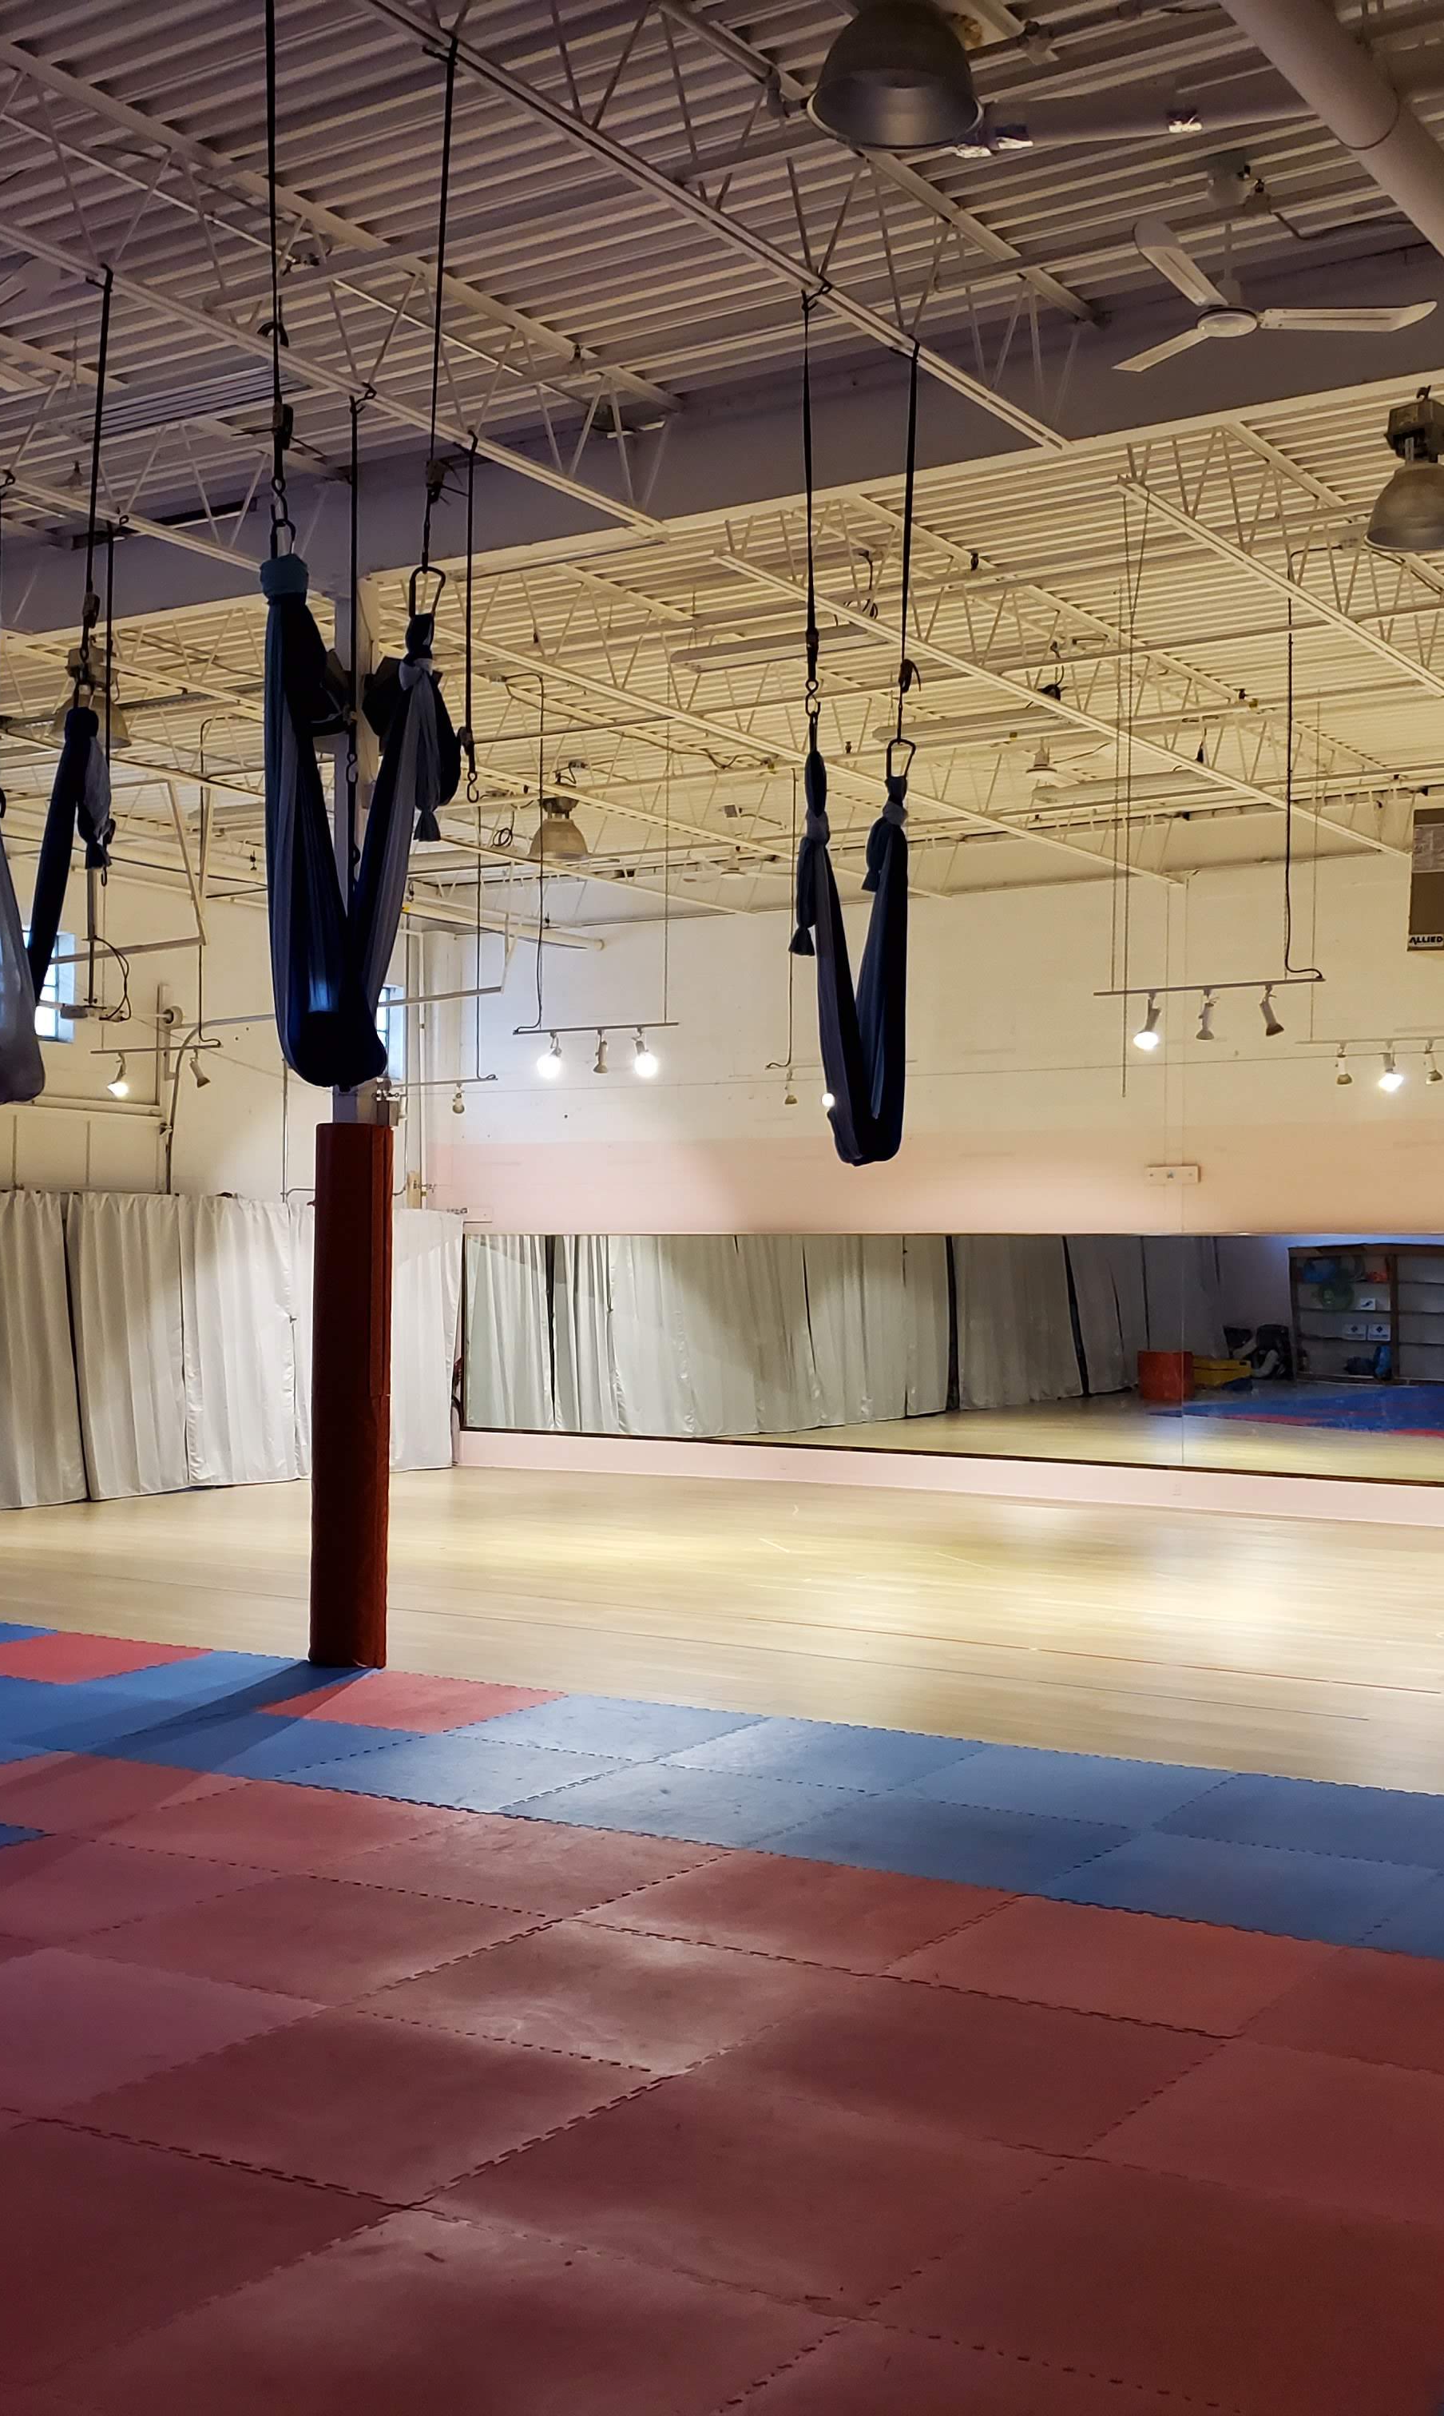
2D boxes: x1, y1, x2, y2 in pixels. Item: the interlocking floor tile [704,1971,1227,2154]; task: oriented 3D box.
[{"bbox_3d":[0.587,2.032,5.780,1.000,0.025,1.000,0,-2,30],"label":"interlocking floor tile"}]

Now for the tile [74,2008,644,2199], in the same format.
[{"bbox_3d":[-0.789,2.005,5.429,1.000,0.025,1.000,0,-2,31],"label":"tile"}]

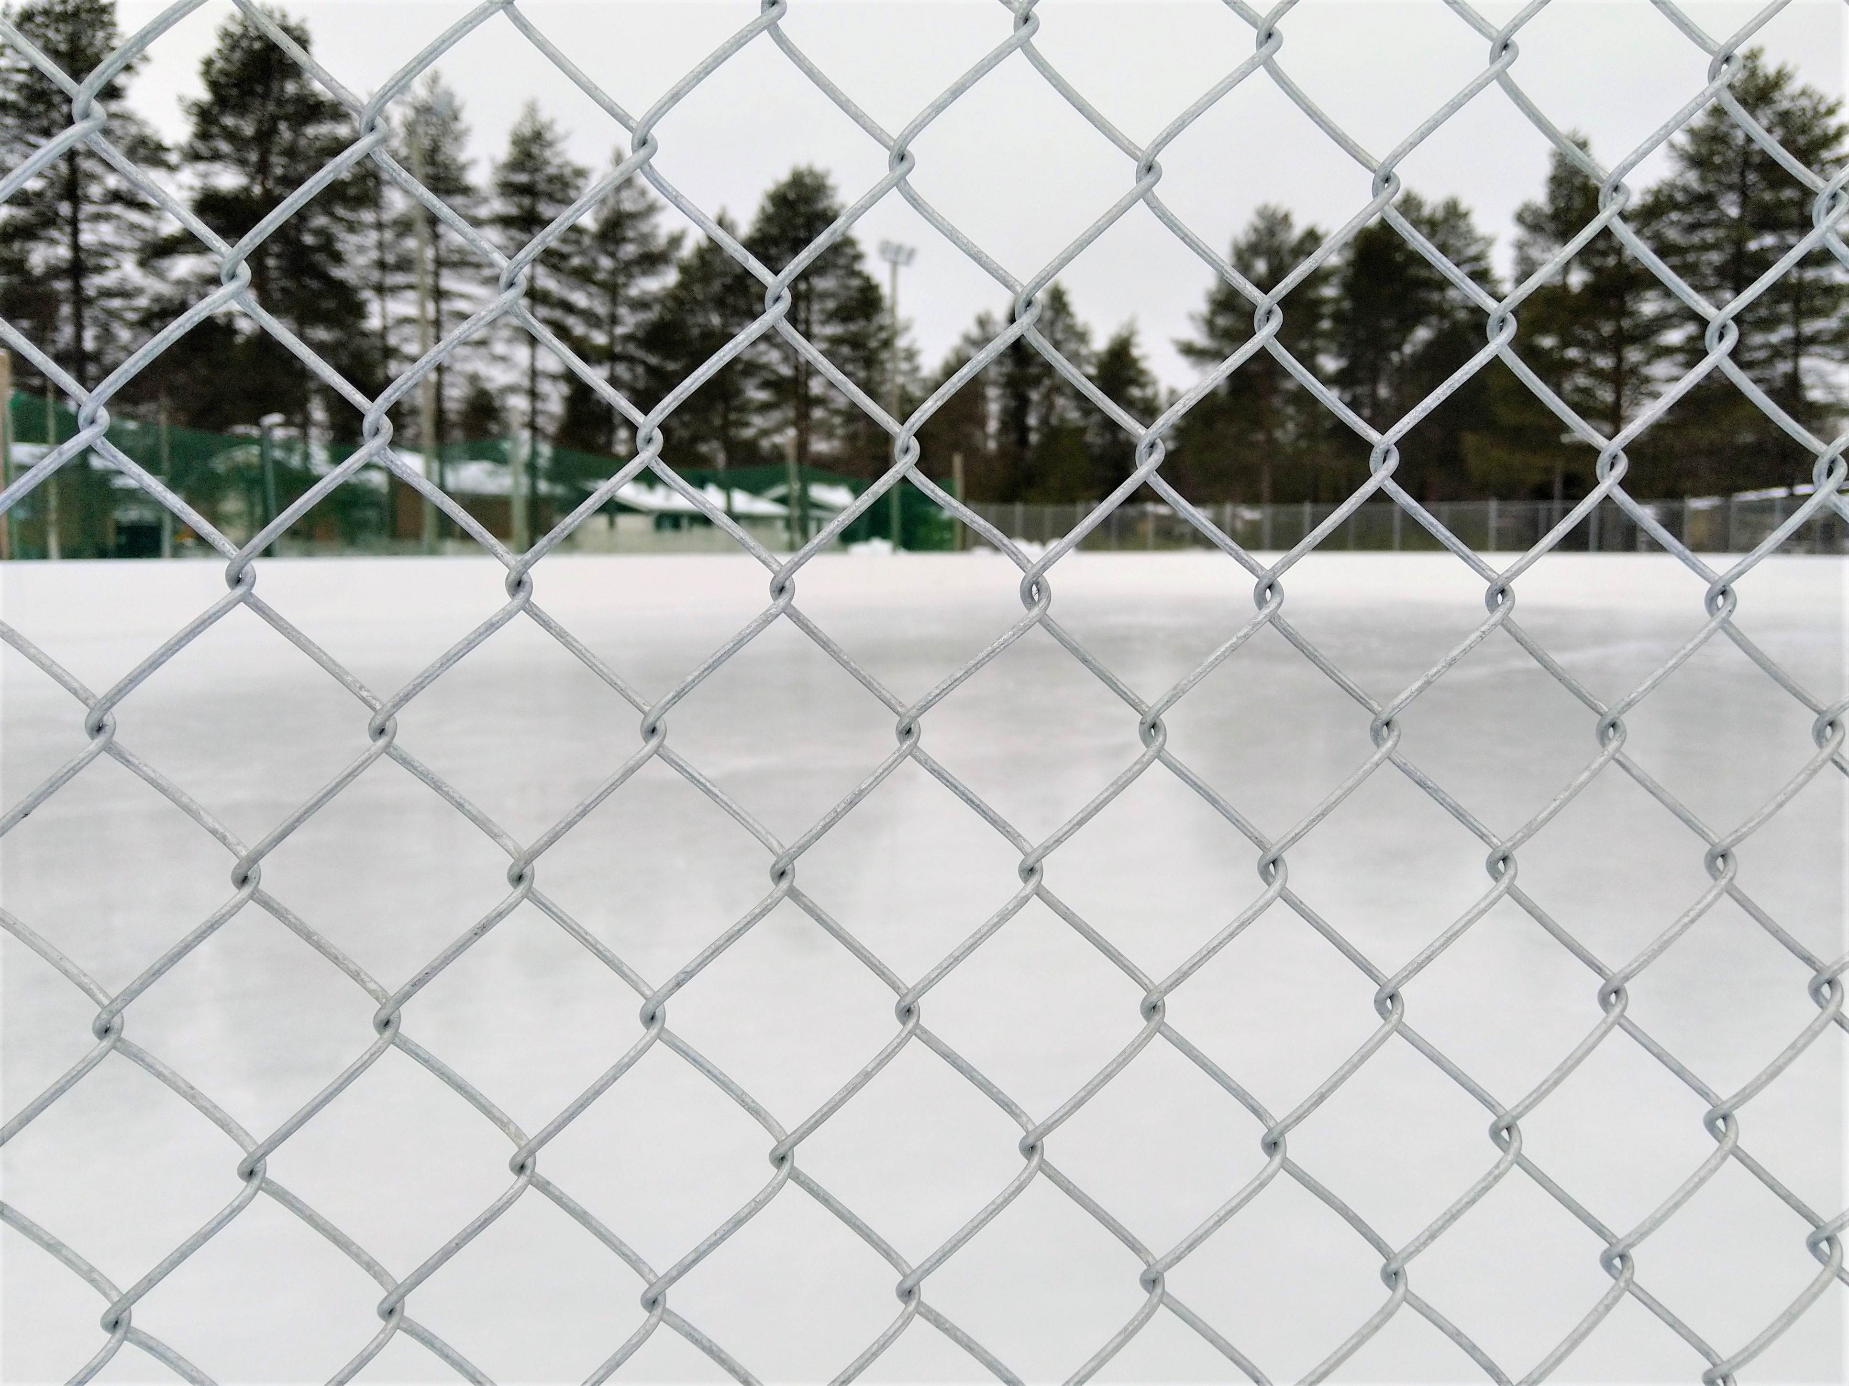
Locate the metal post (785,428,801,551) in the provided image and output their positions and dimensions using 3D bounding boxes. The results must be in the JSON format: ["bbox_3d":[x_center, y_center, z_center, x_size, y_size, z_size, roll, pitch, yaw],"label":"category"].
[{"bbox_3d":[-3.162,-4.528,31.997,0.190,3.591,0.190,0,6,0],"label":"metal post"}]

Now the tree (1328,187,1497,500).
[{"bbox_3d":[19.100,-11.760,52.040,6.128,15.086,5.822,0,6,0],"label":"tree"}]

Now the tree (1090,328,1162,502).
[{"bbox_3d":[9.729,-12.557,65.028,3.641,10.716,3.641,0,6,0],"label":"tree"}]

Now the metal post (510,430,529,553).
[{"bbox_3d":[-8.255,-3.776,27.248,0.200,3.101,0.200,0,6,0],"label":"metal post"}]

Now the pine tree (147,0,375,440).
[{"bbox_3d":[-19.658,-11.557,39.993,6.245,17.262,5.933,0,6,0],"label":"pine tree"}]

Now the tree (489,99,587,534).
[{"bbox_3d":[-12.465,-11.358,43.019,3.237,14.951,3.237,0,6,0],"label":"tree"}]

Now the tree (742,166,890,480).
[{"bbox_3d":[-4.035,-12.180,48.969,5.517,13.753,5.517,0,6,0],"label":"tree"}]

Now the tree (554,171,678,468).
[{"bbox_3d":[-10.818,-11.017,47.091,4.140,14.668,3.933,0,6,0],"label":"tree"}]

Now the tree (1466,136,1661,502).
[{"bbox_3d":[22.439,-12.008,46.988,7.062,14.604,7.062,0,6,0],"label":"tree"}]

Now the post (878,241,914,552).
[{"bbox_3d":[-0.765,-7.660,36.385,1.000,9.004,0.400,0,6,0],"label":"post"}]

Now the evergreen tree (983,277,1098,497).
[{"bbox_3d":[5.236,-11.900,61.077,4.943,13.430,4.696,0,6,0],"label":"evergreen tree"}]

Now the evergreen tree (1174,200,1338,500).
[{"bbox_3d":[12.883,-11.520,52.066,5.919,14.603,5.623,0,6,0],"label":"evergreen tree"}]

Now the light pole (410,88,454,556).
[{"bbox_3d":[-10.066,-6.736,26.934,0.600,10.469,1.150,5,8,37],"label":"light pole"}]

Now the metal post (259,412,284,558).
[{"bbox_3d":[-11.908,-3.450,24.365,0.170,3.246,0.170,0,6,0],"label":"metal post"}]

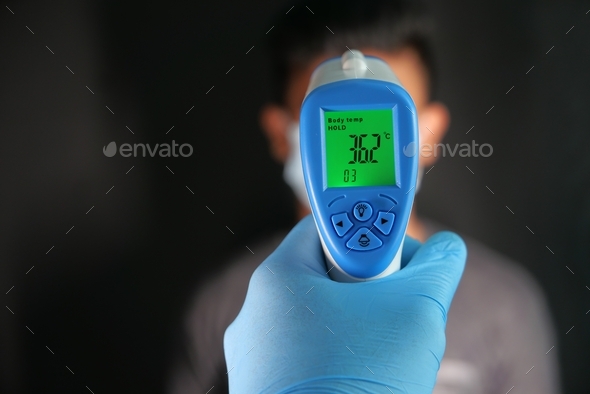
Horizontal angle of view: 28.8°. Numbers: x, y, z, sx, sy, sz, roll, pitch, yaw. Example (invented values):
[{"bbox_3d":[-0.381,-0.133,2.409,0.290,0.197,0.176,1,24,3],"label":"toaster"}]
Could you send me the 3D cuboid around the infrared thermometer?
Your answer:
[{"bbox_3d":[0.028,0.017,0.477,0.044,0.150,0.094,-2,11,3],"label":"infrared thermometer"}]

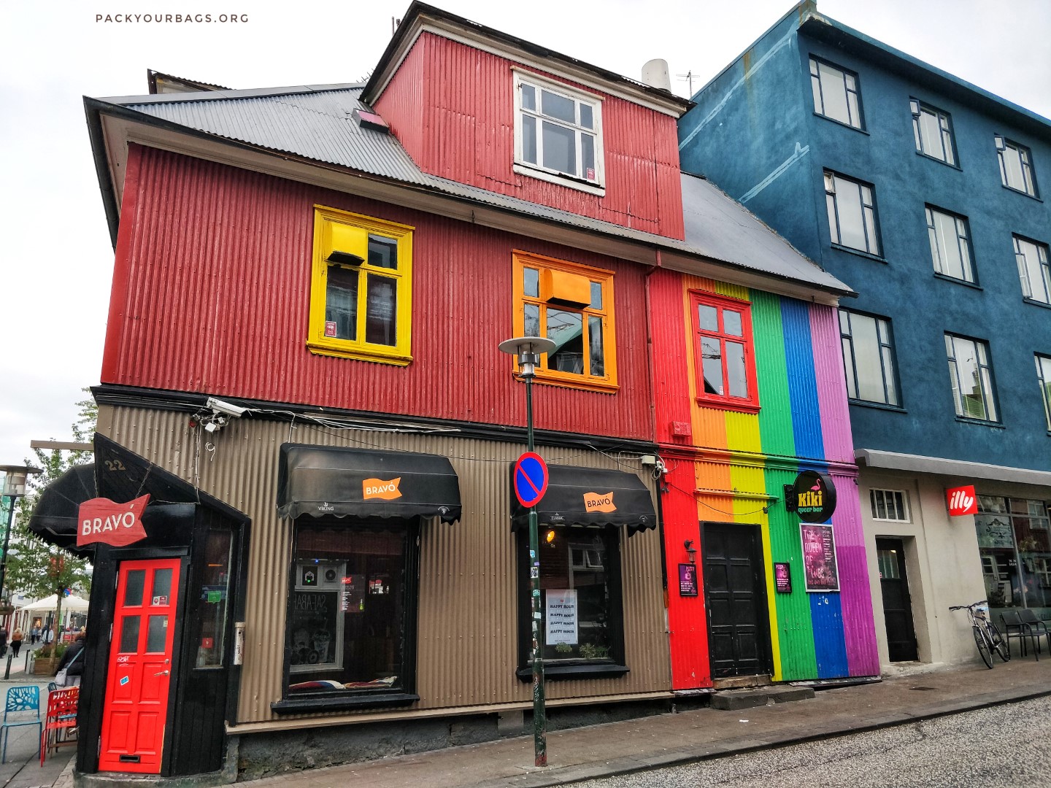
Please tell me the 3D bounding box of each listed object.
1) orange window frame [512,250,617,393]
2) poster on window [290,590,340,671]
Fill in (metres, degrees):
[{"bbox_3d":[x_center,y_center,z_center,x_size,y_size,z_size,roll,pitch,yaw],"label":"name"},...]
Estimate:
[{"bbox_3d":[0.614,-1.048,10.706,1.760,1.960,0.200,7,-16,-25],"label":"orange window frame"},{"bbox_3d":[-2.392,2.689,8.308,0.537,0.853,0.020,7,-15,-28],"label":"poster on window"}]

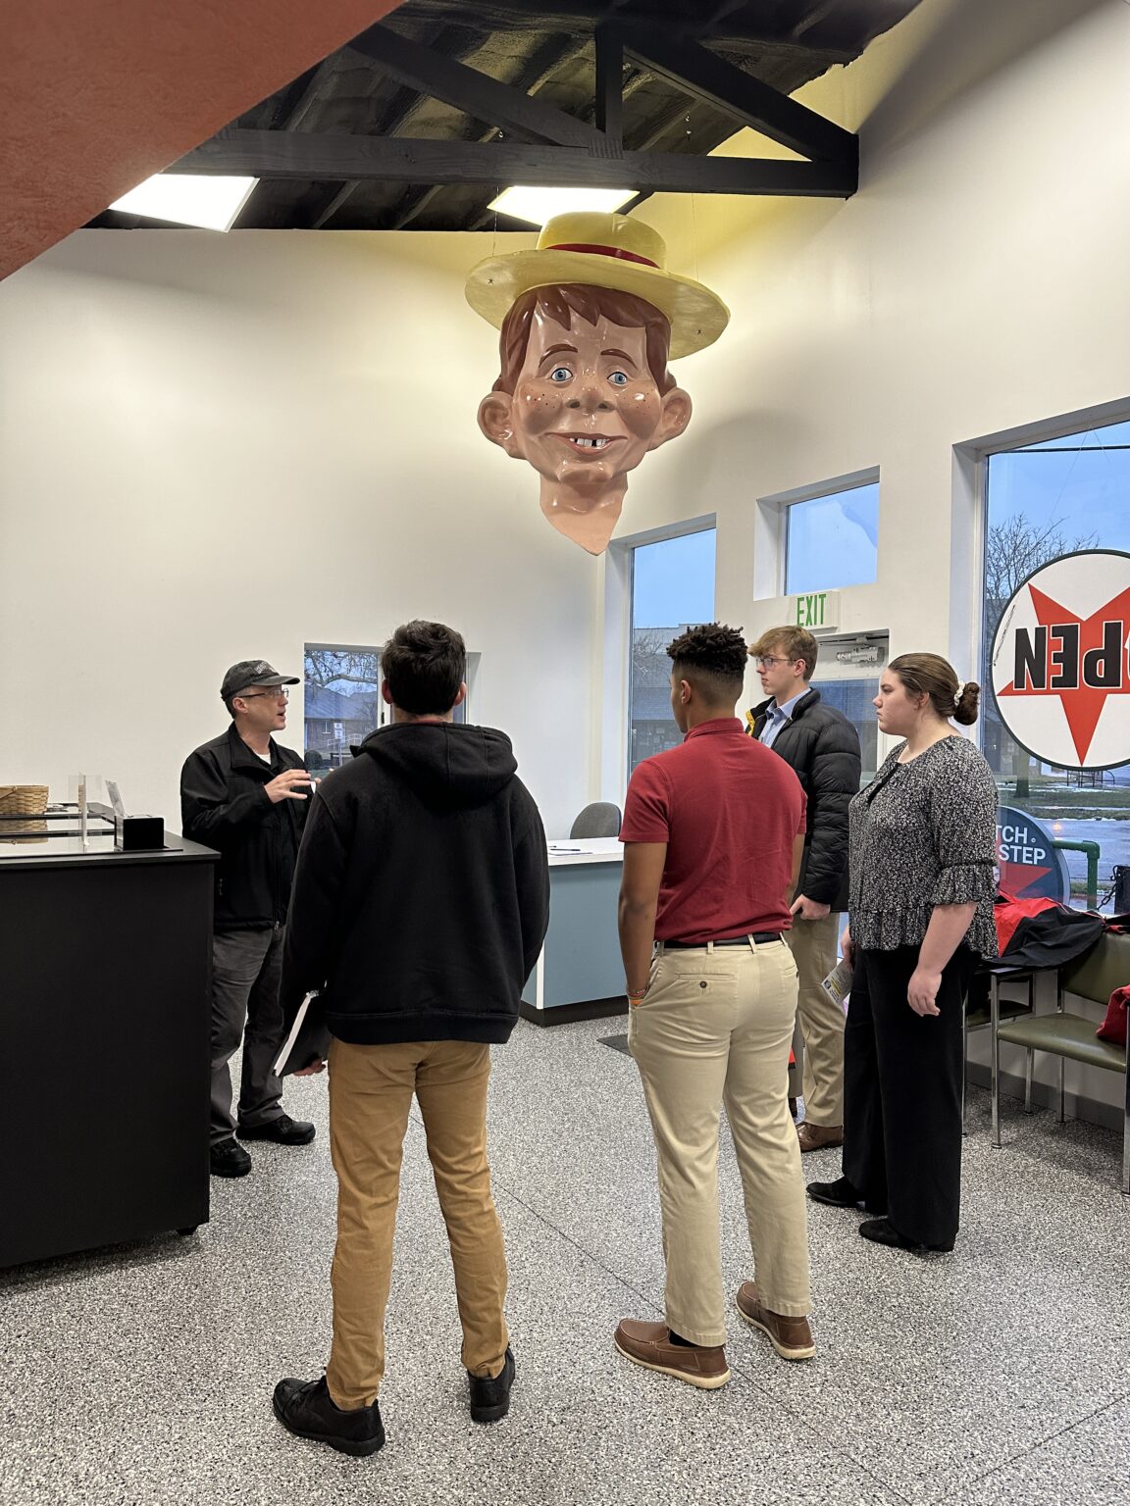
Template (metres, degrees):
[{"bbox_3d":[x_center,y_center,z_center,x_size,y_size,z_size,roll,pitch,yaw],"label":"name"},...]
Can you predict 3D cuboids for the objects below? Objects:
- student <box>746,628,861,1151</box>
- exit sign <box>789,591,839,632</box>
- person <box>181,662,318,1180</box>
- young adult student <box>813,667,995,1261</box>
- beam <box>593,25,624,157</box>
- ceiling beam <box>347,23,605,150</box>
[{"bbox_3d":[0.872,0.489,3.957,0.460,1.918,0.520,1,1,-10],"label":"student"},{"bbox_3d":[1.276,-0.722,5.358,0.055,0.195,0.300,0,1,-32],"label":"exit sign"},{"bbox_3d":[-1.072,0.542,3.652,0.520,1.760,0.560,2,2,30],"label":"person"},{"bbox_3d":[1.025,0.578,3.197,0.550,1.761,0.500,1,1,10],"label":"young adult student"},{"bbox_3d":[0.188,-2.787,4.418,0.092,0.515,0.090,0,1,-32],"label":"beam"},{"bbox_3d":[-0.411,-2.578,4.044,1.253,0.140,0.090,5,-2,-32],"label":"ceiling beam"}]

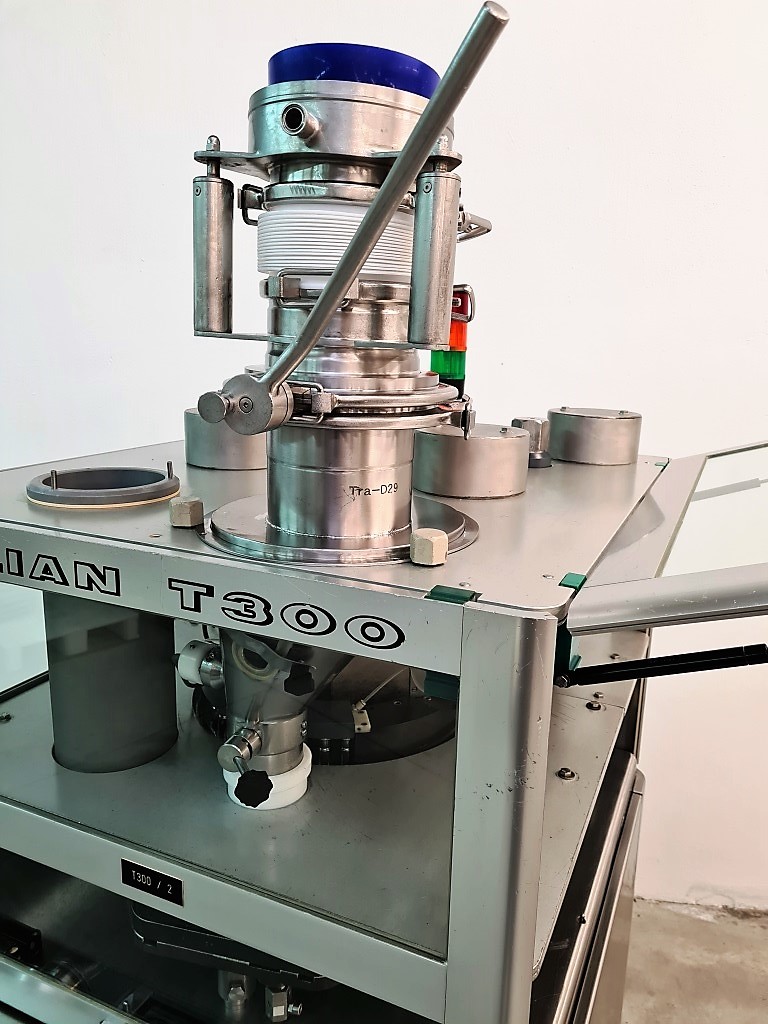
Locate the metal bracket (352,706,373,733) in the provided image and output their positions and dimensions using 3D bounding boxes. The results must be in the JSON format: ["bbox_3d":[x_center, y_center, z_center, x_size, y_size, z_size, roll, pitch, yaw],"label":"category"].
[{"bbox_3d":[-0.030,0.277,1.019,0.020,0.011,0.040,0,13,-7],"label":"metal bracket"}]

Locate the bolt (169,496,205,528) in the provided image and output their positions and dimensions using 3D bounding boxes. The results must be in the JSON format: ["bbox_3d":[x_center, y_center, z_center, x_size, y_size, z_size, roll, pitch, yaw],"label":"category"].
[{"bbox_3d":[-0.219,0.000,0.854,0.039,0.027,0.033,2,13,4],"label":"bolt"}]

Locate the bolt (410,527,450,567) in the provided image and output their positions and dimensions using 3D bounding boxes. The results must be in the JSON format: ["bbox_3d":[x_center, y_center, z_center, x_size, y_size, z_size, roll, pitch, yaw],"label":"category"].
[{"bbox_3d":[0.043,0.033,0.729,0.038,0.027,0.033,6,13,19],"label":"bolt"}]

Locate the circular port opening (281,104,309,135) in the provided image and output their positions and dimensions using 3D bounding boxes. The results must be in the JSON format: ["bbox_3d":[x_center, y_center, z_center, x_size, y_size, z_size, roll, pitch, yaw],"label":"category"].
[{"bbox_3d":[-0.076,-0.340,0.670,0.025,0.025,0.010,8,13,22],"label":"circular port opening"}]

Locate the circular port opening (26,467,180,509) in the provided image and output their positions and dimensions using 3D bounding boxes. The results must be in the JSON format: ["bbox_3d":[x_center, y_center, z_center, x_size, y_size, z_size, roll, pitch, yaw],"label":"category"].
[{"bbox_3d":[-0.366,-0.033,1.010,0.190,0.019,0.190,1,12,0],"label":"circular port opening"}]

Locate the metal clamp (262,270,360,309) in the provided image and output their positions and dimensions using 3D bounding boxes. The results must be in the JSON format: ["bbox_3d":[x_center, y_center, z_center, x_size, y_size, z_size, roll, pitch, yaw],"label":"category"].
[{"bbox_3d":[-0.069,-0.210,0.725,0.092,0.035,0.030,7,13,18],"label":"metal clamp"}]

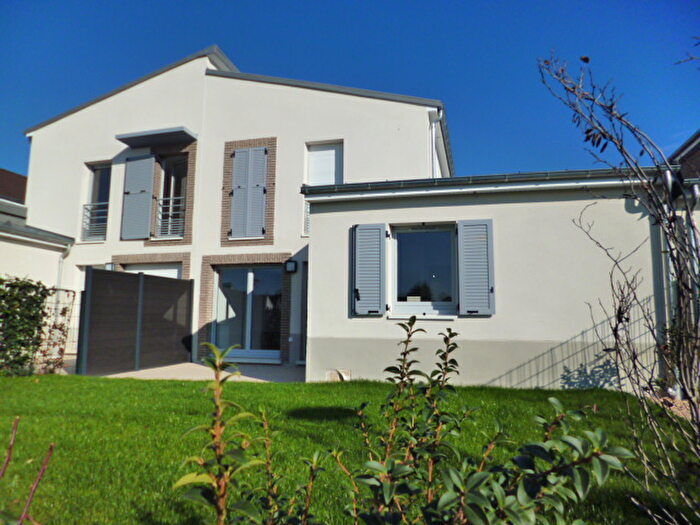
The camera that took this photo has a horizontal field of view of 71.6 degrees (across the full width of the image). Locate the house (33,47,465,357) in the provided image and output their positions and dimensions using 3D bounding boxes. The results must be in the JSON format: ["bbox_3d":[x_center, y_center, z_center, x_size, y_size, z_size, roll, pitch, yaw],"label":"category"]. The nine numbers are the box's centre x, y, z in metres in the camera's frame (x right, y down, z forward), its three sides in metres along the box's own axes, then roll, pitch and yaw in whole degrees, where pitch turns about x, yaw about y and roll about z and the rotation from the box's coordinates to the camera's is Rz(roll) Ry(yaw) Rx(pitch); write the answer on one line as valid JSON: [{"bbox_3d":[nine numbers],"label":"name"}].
[{"bbox_3d":[-2.385,-1.082,15.586,11.200,7.700,8.400,-1,-6,14],"label":"house"}]

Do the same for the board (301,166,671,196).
[{"bbox_3d":[1.645,-1.056,6.617,4.850,0.180,0.150,-1,-6,14],"label":"board"}]

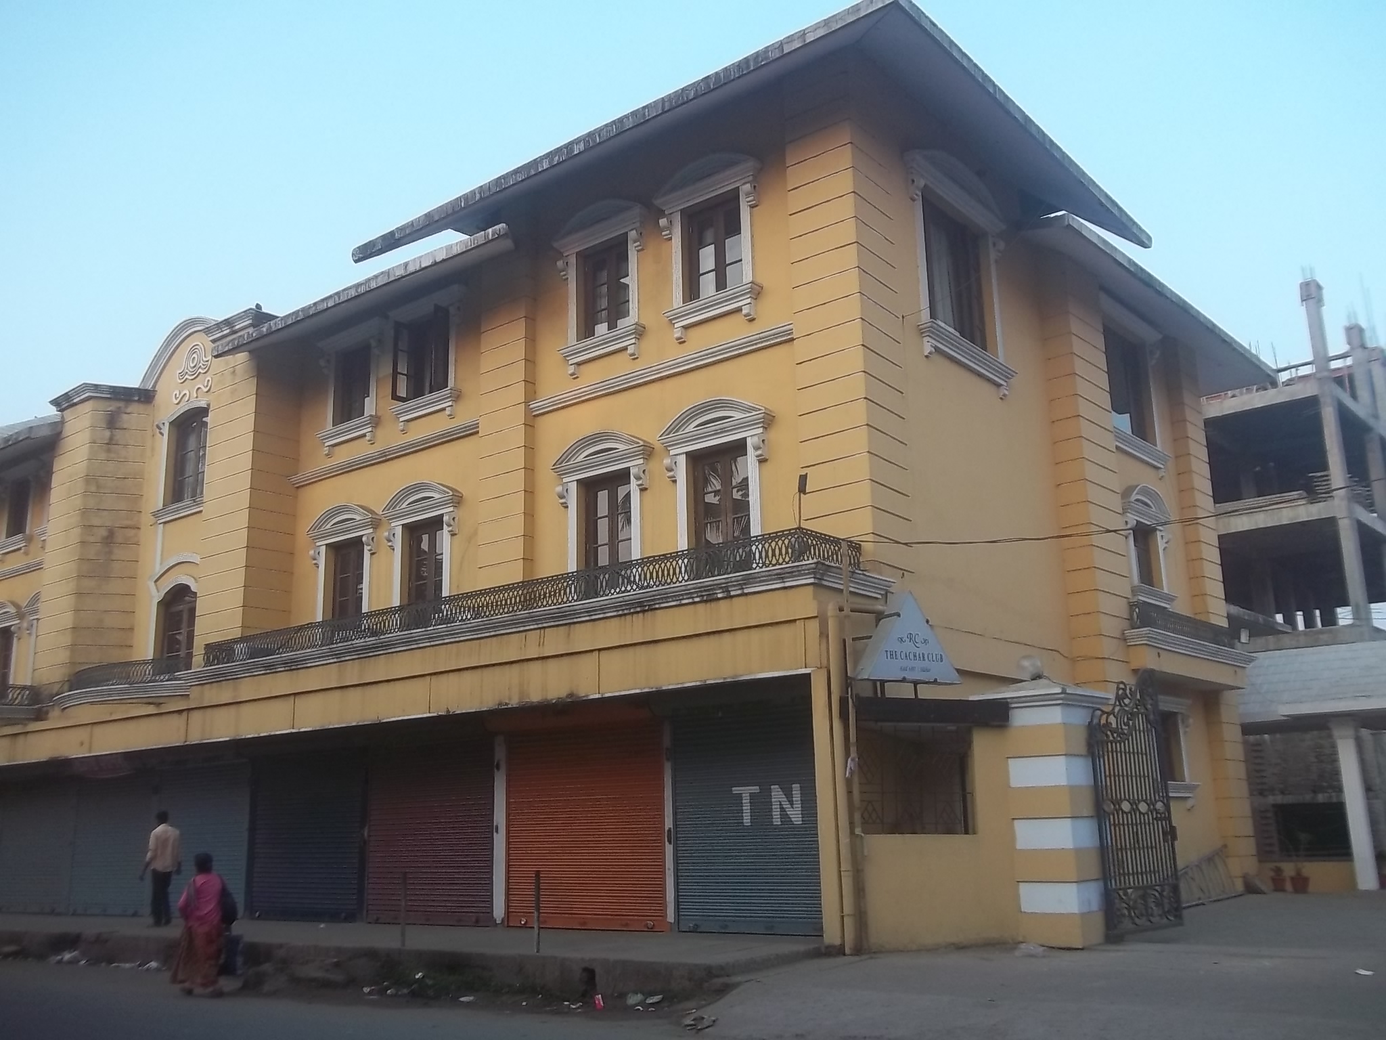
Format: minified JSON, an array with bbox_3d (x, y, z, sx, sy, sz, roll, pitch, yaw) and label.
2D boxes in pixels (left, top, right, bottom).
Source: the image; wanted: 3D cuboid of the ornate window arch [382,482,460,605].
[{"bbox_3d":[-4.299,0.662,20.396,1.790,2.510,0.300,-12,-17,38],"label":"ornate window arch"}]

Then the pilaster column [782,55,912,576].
[{"bbox_3d":[1.929,-2.459,16.061,0.950,6.775,0.925,-12,-17,38],"label":"pilaster column"}]

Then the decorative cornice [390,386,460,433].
[{"bbox_3d":[-4.379,-1.726,20.918,1.560,0.460,0.200,-12,-17,38],"label":"decorative cornice"}]

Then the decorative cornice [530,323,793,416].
[{"bbox_3d":[-0.509,-2.002,17.578,4.831,0.219,0.125,-12,-17,38],"label":"decorative cornice"}]

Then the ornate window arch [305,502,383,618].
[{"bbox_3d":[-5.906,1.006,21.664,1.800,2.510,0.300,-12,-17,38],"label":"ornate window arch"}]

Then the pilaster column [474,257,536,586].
[{"bbox_3d":[-2.841,-1.077,19.492,0.990,5.700,0.220,-12,-17,38],"label":"pilaster column"}]

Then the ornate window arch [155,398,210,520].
[{"bbox_3d":[-9.992,-1.176,25.387,2.375,2.350,0.313,-12,-17,38],"label":"ornate window arch"}]

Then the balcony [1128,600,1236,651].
[{"bbox_3d":[7.999,1.867,21.147,0.400,0.450,4.500,-12,-17,38],"label":"balcony"}]

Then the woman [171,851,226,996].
[{"bbox_3d":[-5.485,4.499,14.381,0.580,1.500,0.450,8,-17,-35],"label":"woman"}]

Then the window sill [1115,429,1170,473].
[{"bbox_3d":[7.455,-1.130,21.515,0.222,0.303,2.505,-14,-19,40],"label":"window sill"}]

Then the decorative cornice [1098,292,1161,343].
[{"bbox_3d":[7.573,-3.442,22.399,0.230,0.340,3.050,-12,-17,38],"label":"decorative cornice"}]

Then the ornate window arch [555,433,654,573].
[{"bbox_3d":[-1.256,0.072,17.737,1.780,2.600,0.300,-12,-17,38],"label":"ornate window arch"}]

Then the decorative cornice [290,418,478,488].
[{"bbox_3d":[-5.215,-1.044,21.467,5.110,0.170,0.200,-12,-17,38],"label":"decorative cornice"}]

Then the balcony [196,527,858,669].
[{"bbox_3d":[-3.063,1.414,18.143,12.012,0.480,1.340,-12,-17,38],"label":"balcony"}]

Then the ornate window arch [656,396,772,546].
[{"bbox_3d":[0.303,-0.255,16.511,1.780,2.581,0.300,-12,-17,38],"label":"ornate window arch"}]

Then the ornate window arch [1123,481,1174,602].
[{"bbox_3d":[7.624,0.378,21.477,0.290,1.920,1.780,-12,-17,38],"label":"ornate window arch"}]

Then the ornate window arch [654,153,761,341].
[{"bbox_3d":[0.220,-3.694,17.347,1.780,2.525,0.300,-12,-17,38],"label":"ornate window arch"}]

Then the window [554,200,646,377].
[{"bbox_3d":[-1.289,-3.394,18.861,1.918,2.550,0.367,-12,-17,38],"label":"window"}]

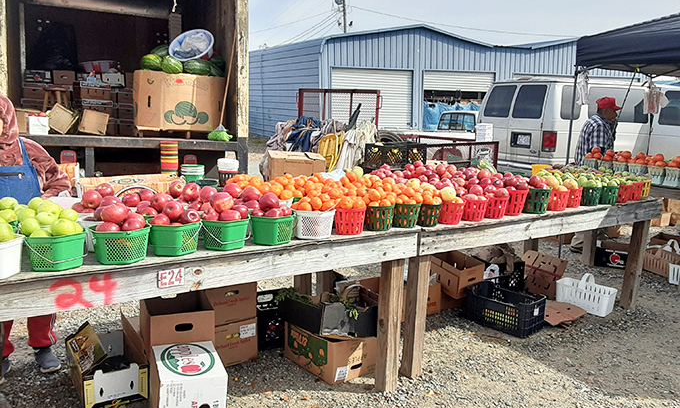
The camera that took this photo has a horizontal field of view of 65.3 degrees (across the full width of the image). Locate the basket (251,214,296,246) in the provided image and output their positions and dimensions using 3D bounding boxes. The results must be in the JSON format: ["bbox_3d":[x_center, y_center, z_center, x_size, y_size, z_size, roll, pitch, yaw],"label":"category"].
[{"bbox_3d":[-0.336,0.111,2.634,0.230,0.140,0.205,6,12,23],"label":"basket"}]

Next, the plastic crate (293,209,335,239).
[{"bbox_3d":[-0.128,0.094,2.713,0.222,0.145,0.210,2,9,-3],"label":"plastic crate"}]

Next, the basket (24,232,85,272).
[{"bbox_3d":[-1.182,0.180,2.205,0.230,0.155,0.245,-5,12,-32],"label":"basket"}]

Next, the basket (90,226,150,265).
[{"bbox_3d":[-0.883,0.154,2.133,0.230,0.145,0.215,-1,10,-23],"label":"basket"}]

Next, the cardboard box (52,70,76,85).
[{"bbox_3d":[-3.780,-1.730,7.250,0.265,0.183,0.380,-4,12,-27],"label":"cardboard box"}]

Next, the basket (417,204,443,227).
[{"bbox_3d":[0.524,0.058,3.141,0.165,0.145,0.165,2,10,0],"label":"basket"}]

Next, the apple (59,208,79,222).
[{"bbox_3d":[-1.231,0.057,2.410,0.084,0.077,0.084,-5,13,-26],"label":"apple"}]

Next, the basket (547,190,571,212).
[{"bbox_3d":[1.582,-0.030,3.857,0.162,0.150,0.162,-5,12,-35],"label":"basket"}]

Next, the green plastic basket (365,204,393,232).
[{"bbox_3d":[0.205,0.063,2.785,0.160,0.133,0.160,1,10,0],"label":"green plastic basket"}]

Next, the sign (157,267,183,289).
[{"bbox_3d":[-0.766,0.341,2.420,0.113,0.076,0.016,-5,13,-27],"label":"sign"}]

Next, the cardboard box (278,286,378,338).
[{"bbox_3d":[-0.051,0.625,3.213,0.400,0.175,0.470,-10,16,-41],"label":"cardboard box"}]

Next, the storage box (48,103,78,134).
[{"bbox_3d":[-2.883,-0.886,5.480,0.225,0.235,0.200,30,7,-29],"label":"storage box"}]

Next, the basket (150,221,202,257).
[{"bbox_3d":[-0.735,0.151,2.404,0.200,0.140,0.175,6,11,22],"label":"basket"}]

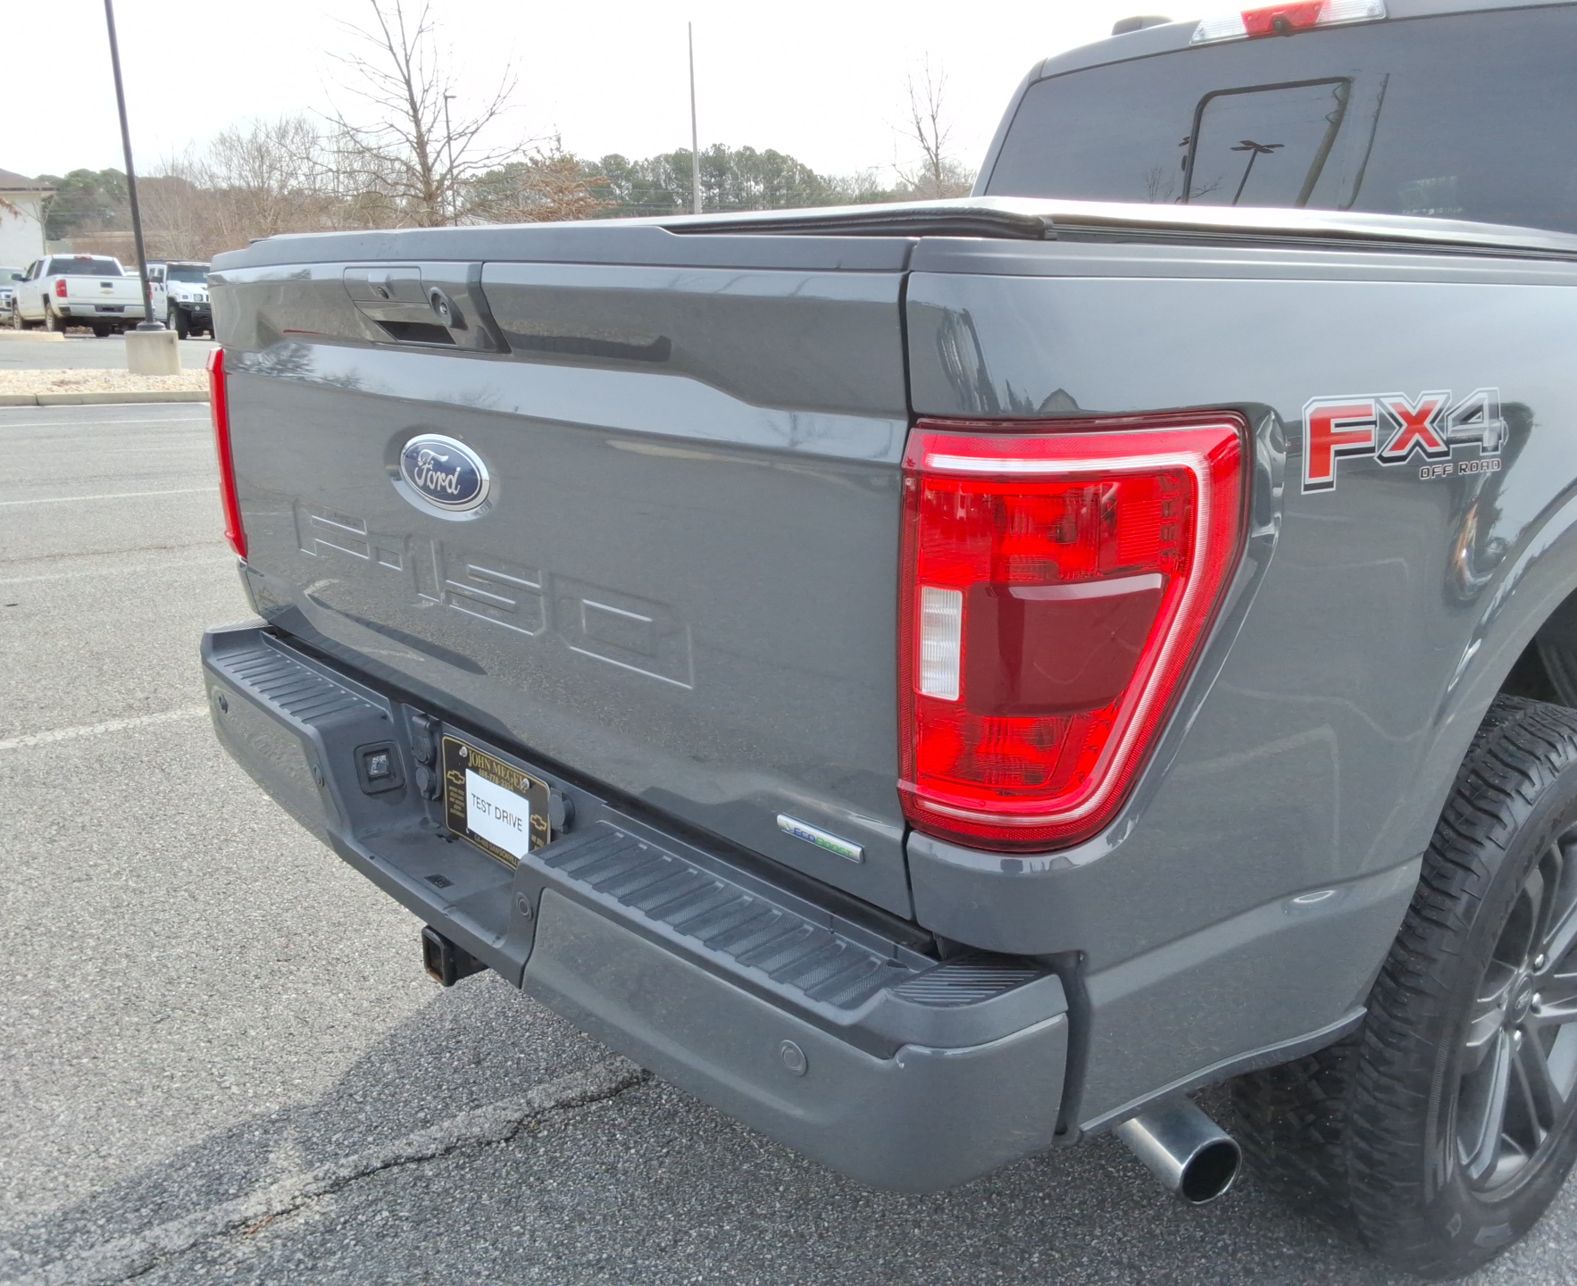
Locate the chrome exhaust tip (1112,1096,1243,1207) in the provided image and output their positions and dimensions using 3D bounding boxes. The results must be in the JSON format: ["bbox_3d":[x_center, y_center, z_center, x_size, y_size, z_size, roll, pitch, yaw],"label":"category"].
[{"bbox_3d":[0.467,0.603,1.716,0.092,0.092,0.170,-7,17,-22],"label":"chrome exhaust tip"}]

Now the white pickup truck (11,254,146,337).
[{"bbox_3d":[-16.612,-8.114,32.470,2.040,1.880,5.840,-12,19,-36],"label":"white pickup truck"}]

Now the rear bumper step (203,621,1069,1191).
[{"bbox_3d":[-0.433,0.232,1.922,0.230,0.250,1.910,-14,20,-39],"label":"rear bumper step"}]

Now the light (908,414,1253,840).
[{"bbox_3d":[0.246,-0.017,1.233,0.270,0.378,0.164,-14,20,-39],"label":"light"}]

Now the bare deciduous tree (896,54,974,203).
[{"bbox_3d":[5.084,-15.849,47.301,3.100,8.162,3.100,1,15,6],"label":"bare deciduous tree"}]

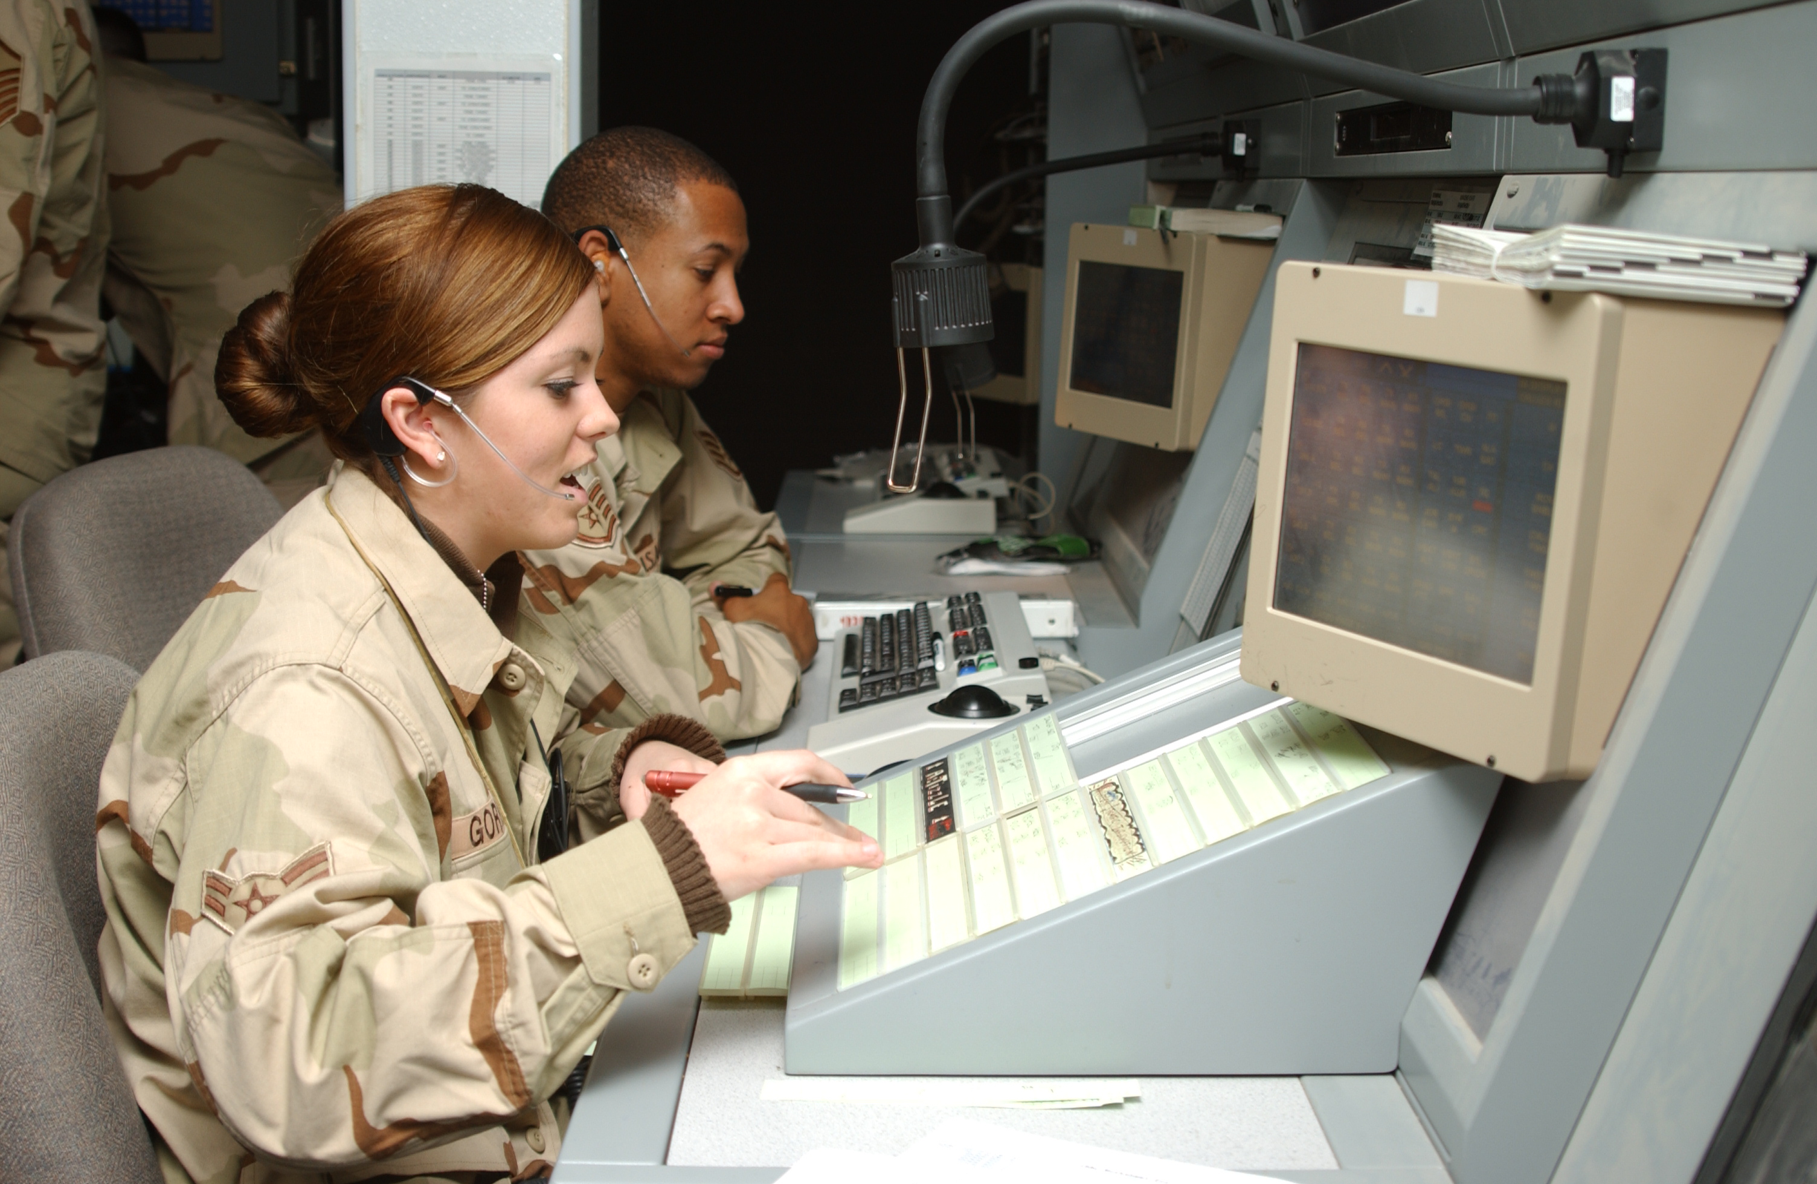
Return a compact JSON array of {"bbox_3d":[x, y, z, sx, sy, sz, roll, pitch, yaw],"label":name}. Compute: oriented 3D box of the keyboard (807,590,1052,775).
[{"bbox_3d":[0.023,0.074,2.080,0.227,0.081,0.534,0,11,-1],"label":"keyboard"}]

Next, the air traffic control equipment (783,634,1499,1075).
[{"bbox_3d":[0.130,0.147,1.435,0.405,0.183,0.467,0,11,-1],"label":"air traffic control equipment"}]

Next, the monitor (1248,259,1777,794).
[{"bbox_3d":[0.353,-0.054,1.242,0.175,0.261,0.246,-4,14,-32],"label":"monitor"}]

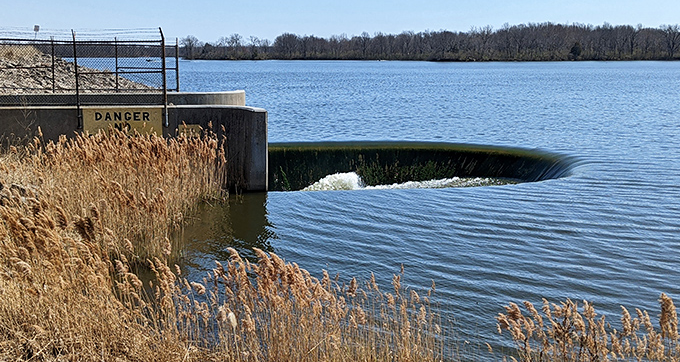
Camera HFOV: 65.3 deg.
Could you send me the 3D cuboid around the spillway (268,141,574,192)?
[{"bbox_3d":[2.682,0.203,18.446,10.600,2.000,8.700,-1,13,-6],"label":"spillway"}]

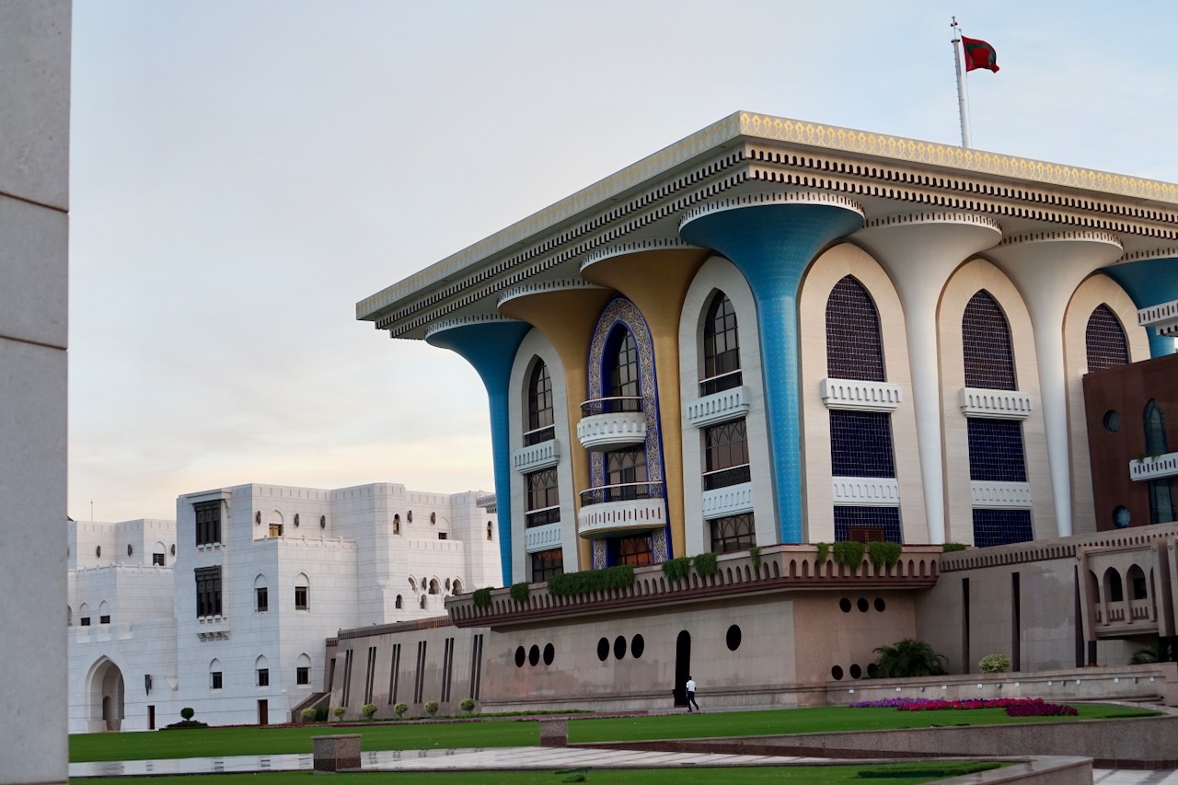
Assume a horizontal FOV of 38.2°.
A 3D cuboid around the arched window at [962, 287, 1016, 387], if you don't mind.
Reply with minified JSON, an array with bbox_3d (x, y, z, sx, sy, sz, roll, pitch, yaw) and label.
[{"bbox_3d":[21.799,-2.796,93.312,4.169,5.796,0.323,3,-11,-33],"label":"arched window"}]

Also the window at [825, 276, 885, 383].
[{"bbox_3d":[13.644,-3.227,88.090,4.068,5.796,0.323,3,-11,-33],"label":"window"}]

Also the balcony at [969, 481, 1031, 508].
[{"bbox_3d":[21.757,5.490,90.214,4.300,1.570,0.400,3,-12,-31],"label":"balcony"}]

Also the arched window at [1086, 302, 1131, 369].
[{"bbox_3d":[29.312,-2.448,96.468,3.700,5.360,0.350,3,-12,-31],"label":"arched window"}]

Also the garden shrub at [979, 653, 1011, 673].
[{"bbox_3d":[18.244,12.288,76.612,1.492,0.980,1.492,3,-11,-33],"label":"garden shrub"}]

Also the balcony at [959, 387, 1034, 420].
[{"bbox_3d":[22.225,0.653,92.419,5.201,1.495,0.475,3,-11,-33],"label":"balcony"}]

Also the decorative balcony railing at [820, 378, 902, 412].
[{"bbox_3d":[14.063,0.221,87.193,5.171,1.495,0.475,3,-11,-33],"label":"decorative balcony railing"}]

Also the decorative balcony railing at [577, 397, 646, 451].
[{"bbox_3d":[0.934,1.868,94.658,2.800,2.750,4.500,4,-12,-33],"label":"decorative balcony railing"}]

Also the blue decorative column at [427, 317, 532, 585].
[{"bbox_3d":[-5.308,4.485,106.696,9.300,17.300,9.300,-3,-10,0],"label":"blue decorative column"}]

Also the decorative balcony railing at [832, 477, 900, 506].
[{"bbox_3d":[14.032,5.093,86.620,4.360,1.457,0.353,3,-11,-33],"label":"decorative balcony railing"}]

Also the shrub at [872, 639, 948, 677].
[{"bbox_3d":[15.283,12.791,81.006,3.437,2.020,3.331,-3,-10,-1],"label":"shrub"}]

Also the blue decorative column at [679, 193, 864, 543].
[{"bbox_3d":[9.545,-0.246,84.070,9.300,17.300,9.300,-3,-10,0],"label":"blue decorative column"}]

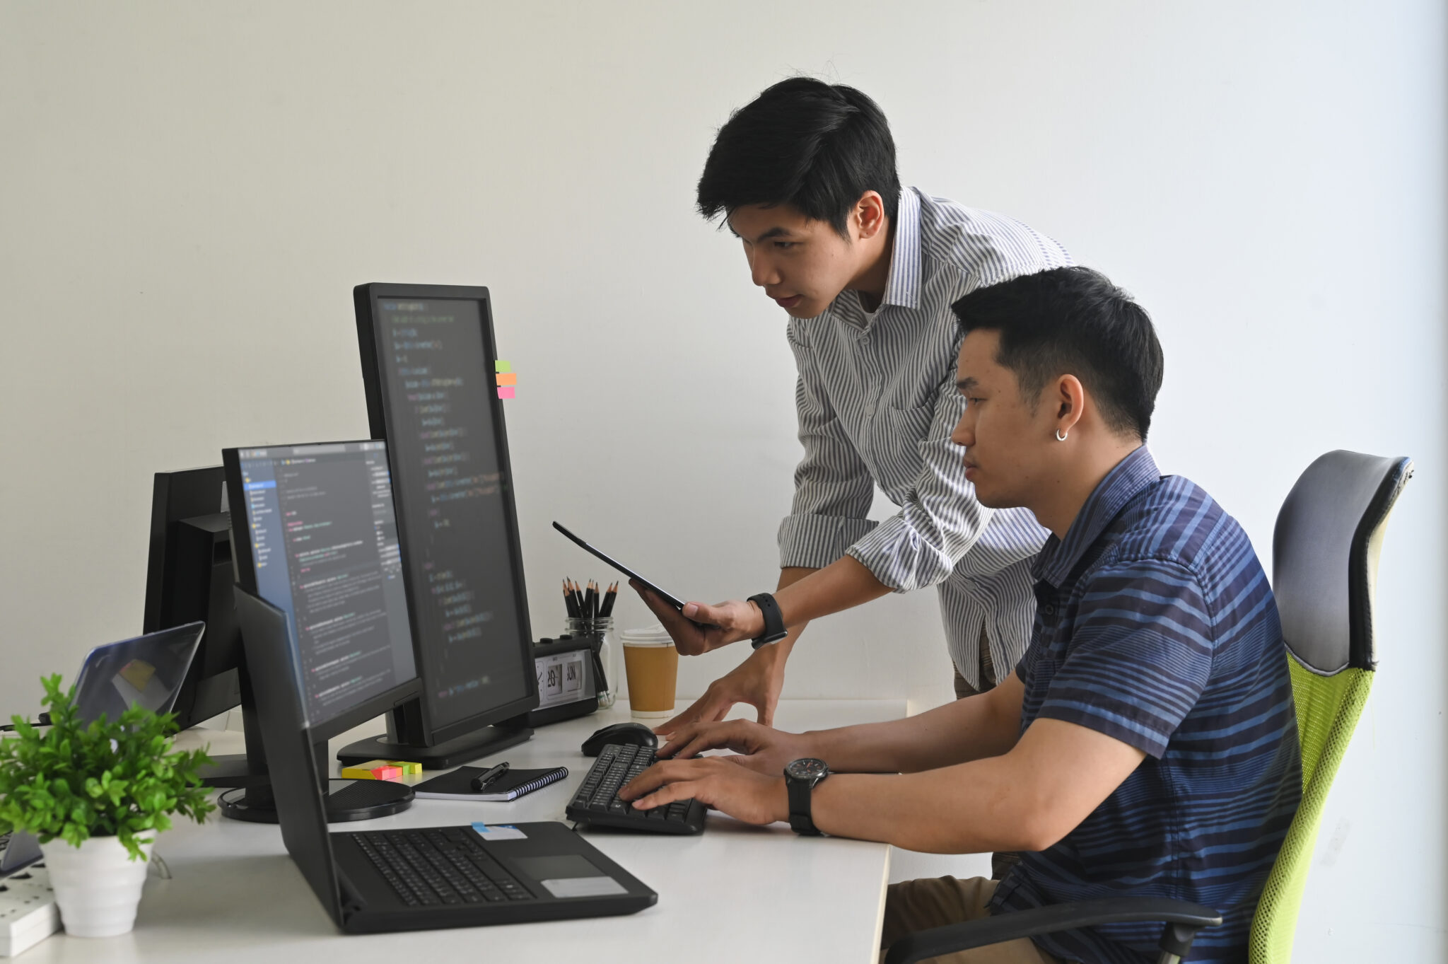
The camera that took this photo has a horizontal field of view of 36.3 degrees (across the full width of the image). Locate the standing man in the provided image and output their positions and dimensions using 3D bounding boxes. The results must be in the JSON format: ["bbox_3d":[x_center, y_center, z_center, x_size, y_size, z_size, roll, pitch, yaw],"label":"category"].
[{"bbox_3d":[0.204,0.272,2.863,0.670,1.580,0.540,-2,3,-33],"label":"standing man"}]

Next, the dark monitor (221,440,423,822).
[{"bbox_3d":[-0.459,0.155,2.482,0.222,0.405,0.541,-1,2,7],"label":"dark monitor"}]

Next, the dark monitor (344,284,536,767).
[{"bbox_3d":[-0.382,0.048,2.788,0.190,0.592,0.340,0,2,18],"label":"dark monitor"}]

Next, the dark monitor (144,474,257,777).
[{"bbox_3d":[-0.557,0.164,2.667,0.190,0.375,0.505,-1,2,8],"label":"dark monitor"}]

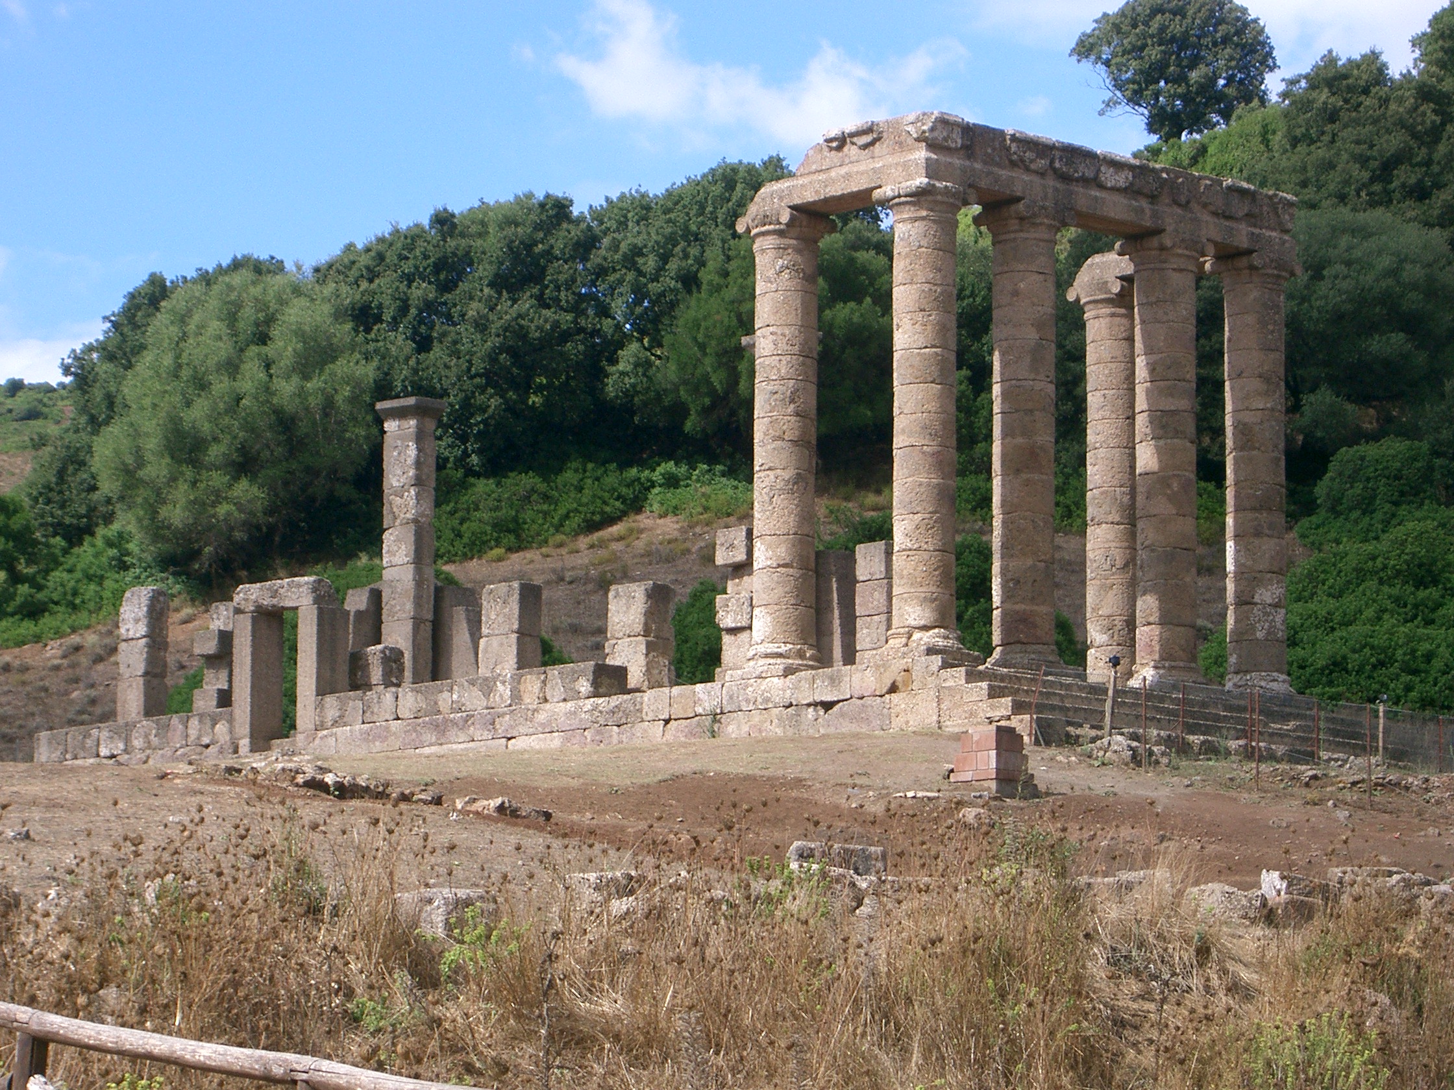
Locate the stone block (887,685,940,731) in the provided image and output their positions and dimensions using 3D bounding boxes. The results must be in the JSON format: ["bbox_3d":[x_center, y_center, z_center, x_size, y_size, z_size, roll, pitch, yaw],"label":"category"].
[{"bbox_3d":[3.155,2.620,76.566,0.650,0.622,1.093,8,-12,-42],"label":"stone block"}]

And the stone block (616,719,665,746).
[{"bbox_3d":[-1.182,3.090,79.386,0.547,0.419,1.086,8,-12,-43],"label":"stone block"}]

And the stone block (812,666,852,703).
[{"bbox_3d":[1.837,2.149,74.666,0.650,0.460,0.790,8,-11,-43],"label":"stone block"}]

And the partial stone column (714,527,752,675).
[{"bbox_3d":[0.344,1.017,80.783,0.700,2.507,0.831,8,-12,-42],"label":"partial stone column"}]

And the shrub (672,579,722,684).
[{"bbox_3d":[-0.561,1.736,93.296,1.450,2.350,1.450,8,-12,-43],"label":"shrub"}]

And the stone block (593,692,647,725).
[{"bbox_3d":[-1.559,2.677,79.847,0.547,0.429,1.232,8,-12,-43],"label":"stone block"}]

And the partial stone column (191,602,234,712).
[{"bbox_3d":[-9.513,2.396,91.141,0.477,2.496,0.684,8,-12,-43],"label":"partial stone column"}]

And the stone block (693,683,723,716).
[{"bbox_3d":[-0.045,2.438,76.574,0.620,0.490,0.560,8,-11,-43],"label":"stone block"}]

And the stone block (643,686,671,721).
[{"bbox_3d":[-0.957,2.579,79.185,0.488,0.472,0.637,8,-12,-43],"label":"stone block"}]

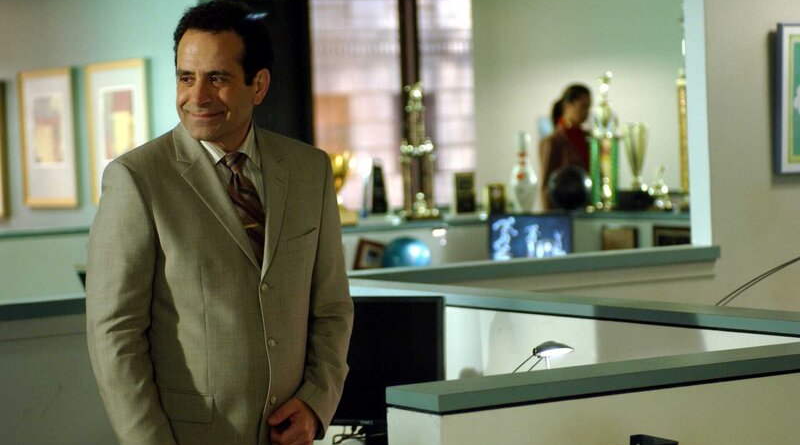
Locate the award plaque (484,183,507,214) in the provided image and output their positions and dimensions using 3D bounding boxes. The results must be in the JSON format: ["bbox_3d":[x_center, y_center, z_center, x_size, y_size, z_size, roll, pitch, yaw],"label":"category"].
[{"bbox_3d":[0.442,-0.112,10.900,0.095,0.148,0.045,-4,3,-27],"label":"award plaque"}]

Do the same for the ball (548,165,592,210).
[{"bbox_3d":[0.817,-0.164,11.150,0.217,0.217,0.217,-2,2,0],"label":"ball"}]

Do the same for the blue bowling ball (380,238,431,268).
[{"bbox_3d":[0.031,0.174,10.300,0.217,0.217,0.217,-2,3,0],"label":"blue bowling ball"}]

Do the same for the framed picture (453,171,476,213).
[{"bbox_3d":[0.309,-0.141,11.050,0.105,0.192,0.030,-4,3,-27],"label":"framed picture"}]

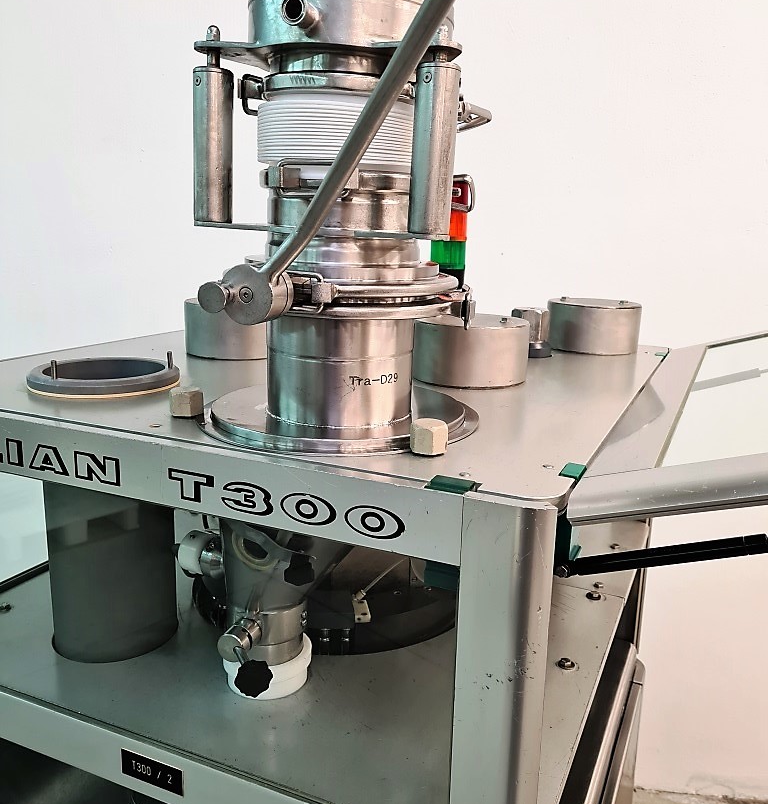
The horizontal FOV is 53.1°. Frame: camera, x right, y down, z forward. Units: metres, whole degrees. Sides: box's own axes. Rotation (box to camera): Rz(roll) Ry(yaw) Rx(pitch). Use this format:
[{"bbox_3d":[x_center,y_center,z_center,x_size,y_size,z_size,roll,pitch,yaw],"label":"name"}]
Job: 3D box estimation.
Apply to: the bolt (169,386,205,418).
[{"bbox_3d":[-0.219,0.000,0.854,0.039,0.027,0.033,2,13,4],"label":"bolt"}]

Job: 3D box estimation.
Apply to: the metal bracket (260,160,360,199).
[{"bbox_3d":[-0.069,-0.210,0.725,0.092,0.035,0.030,7,13,18],"label":"metal bracket"}]

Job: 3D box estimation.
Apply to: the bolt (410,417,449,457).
[{"bbox_3d":[0.043,0.033,0.729,0.038,0.027,0.033,6,13,19],"label":"bolt"}]

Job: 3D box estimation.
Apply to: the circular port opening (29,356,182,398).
[{"bbox_3d":[-0.366,-0.033,1.010,0.190,0.019,0.190,1,12,0],"label":"circular port opening"}]

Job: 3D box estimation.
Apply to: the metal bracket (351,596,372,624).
[{"bbox_3d":[-0.030,0.277,1.019,0.020,0.011,0.040,0,13,-7],"label":"metal bracket"}]

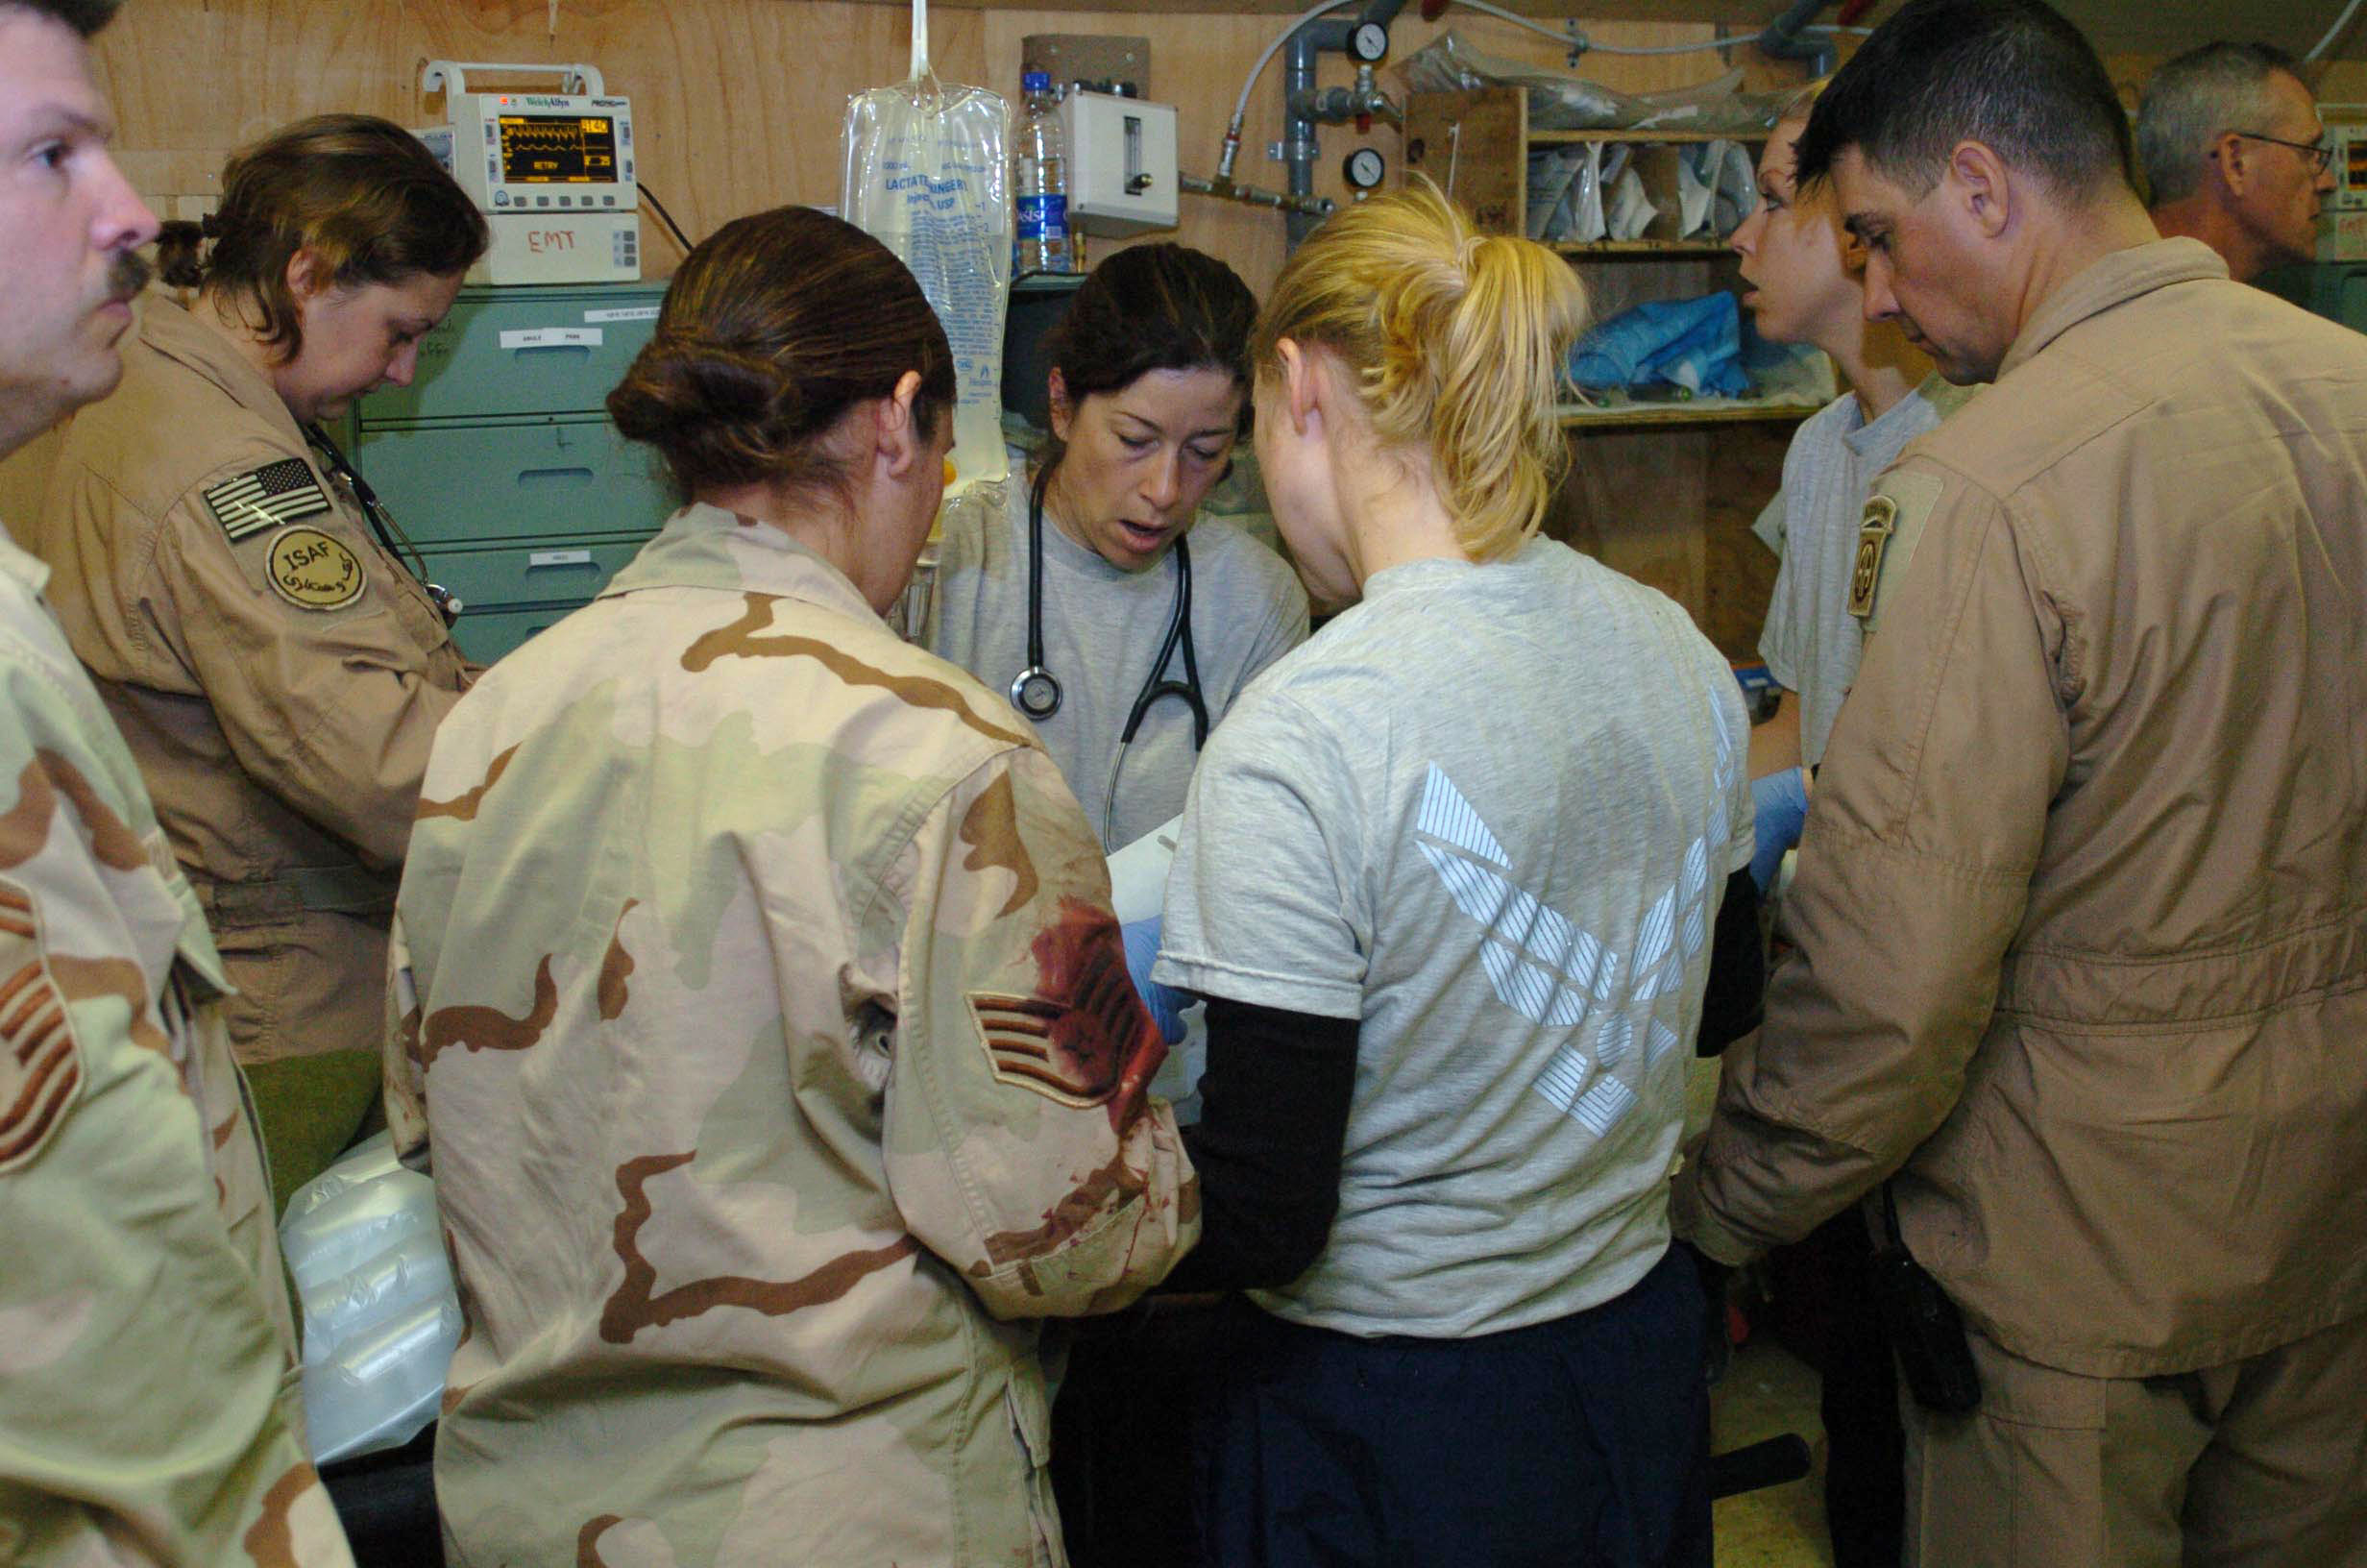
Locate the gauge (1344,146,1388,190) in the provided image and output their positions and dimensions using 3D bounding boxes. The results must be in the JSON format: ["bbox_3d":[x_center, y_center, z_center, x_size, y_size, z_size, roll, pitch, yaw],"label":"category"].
[{"bbox_3d":[0.286,-0.971,4.760,0.064,0.064,0.032,-6,13,-27],"label":"gauge"}]

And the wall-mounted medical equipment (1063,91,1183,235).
[{"bbox_3d":[-0.122,-0.913,4.470,0.182,0.174,0.140,0,0,-34],"label":"wall-mounted medical equipment"}]

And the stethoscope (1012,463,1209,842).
[{"bbox_3d":[-0.062,-0.116,2.570,0.165,0.340,0.170,-1,12,-5],"label":"stethoscope"}]

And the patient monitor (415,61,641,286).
[{"bbox_3d":[-0.875,-0.829,4.070,0.212,0.290,0.190,-8,14,-32],"label":"patient monitor"}]

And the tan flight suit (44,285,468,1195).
[{"bbox_3d":[-0.798,0.250,2.909,0.500,1.430,0.480,-5,12,-19],"label":"tan flight suit"}]

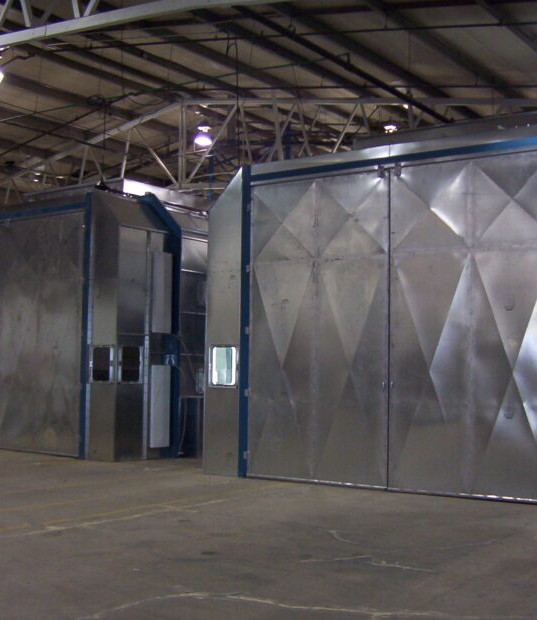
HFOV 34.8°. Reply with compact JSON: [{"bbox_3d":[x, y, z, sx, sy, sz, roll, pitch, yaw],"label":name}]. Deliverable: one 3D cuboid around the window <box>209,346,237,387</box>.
[{"bbox_3d":[-0.650,0.800,12.216,0.482,0.609,0.060,-2,-5,32],"label":"window"}]

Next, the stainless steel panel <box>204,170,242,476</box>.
[{"bbox_3d":[-0.625,0.141,12.284,0.587,4.411,0.080,-2,-5,32],"label":"stainless steel panel"}]

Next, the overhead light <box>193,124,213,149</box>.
[{"bbox_3d":[-1.530,-4.054,20.000,0.430,0.440,0.430,1,-4,0],"label":"overhead light"}]

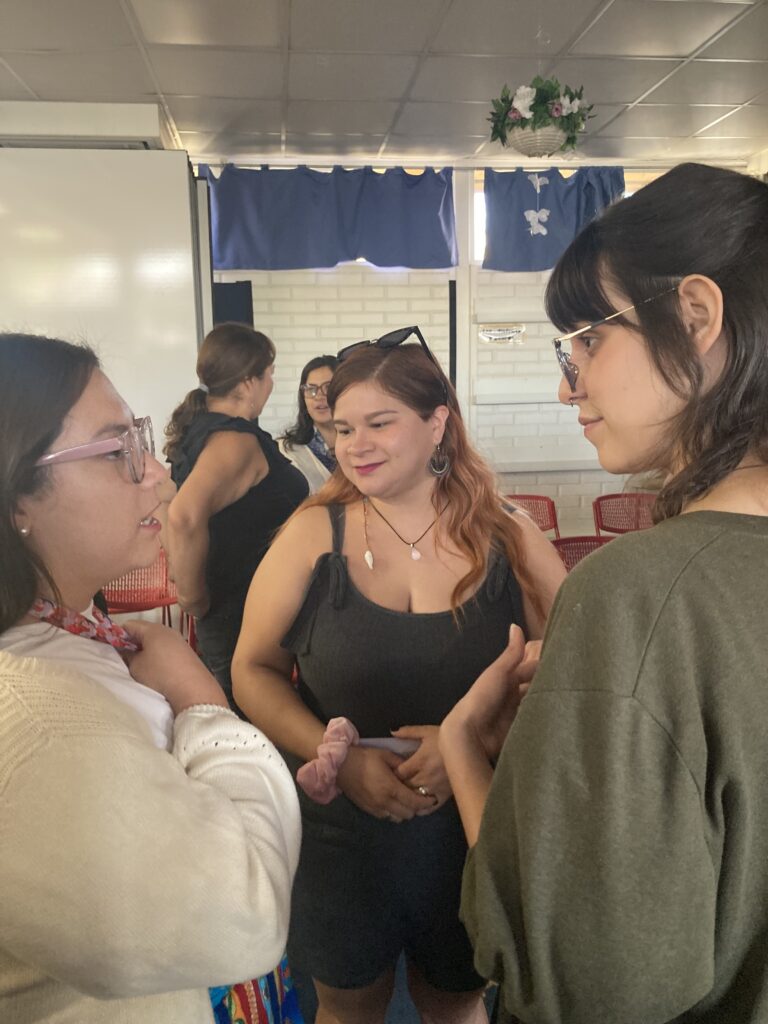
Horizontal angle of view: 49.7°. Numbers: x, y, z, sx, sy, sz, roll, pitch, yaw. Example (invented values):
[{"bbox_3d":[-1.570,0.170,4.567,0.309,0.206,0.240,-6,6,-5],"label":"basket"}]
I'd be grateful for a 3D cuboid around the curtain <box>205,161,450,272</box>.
[{"bbox_3d":[-0.333,-1.880,5.320,1.641,0.650,0.080,-2,9,-7],"label":"curtain"}]

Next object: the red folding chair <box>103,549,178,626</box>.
[{"bbox_3d":[-1.107,0.598,3.552,0.480,0.800,0.520,-1,9,0],"label":"red folding chair"}]

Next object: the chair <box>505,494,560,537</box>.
[{"bbox_3d":[0.860,0.318,5.035,0.480,0.800,0.520,-3,9,-12],"label":"chair"}]

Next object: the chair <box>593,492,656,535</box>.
[{"bbox_3d":[1.559,0.309,4.986,0.480,0.800,0.520,-3,9,-12],"label":"chair"}]

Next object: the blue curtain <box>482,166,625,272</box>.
[{"bbox_3d":[1.128,-1.940,5.499,0.967,0.665,0.080,-2,9,-7],"label":"blue curtain"}]

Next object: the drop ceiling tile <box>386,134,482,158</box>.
[{"bbox_3d":[0.307,-2.289,5.175,0.605,0.020,0.493,-2,9,-7],"label":"drop ceiling tile"}]

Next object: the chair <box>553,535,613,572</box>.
[{"bbox_3d":[1.036,0.525,3.680,0.480,0.800,0.520,-4,9,-17],"label":"chair"}]

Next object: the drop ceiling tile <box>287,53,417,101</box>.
[{"bbox_3d":[-0.160,-2.091,3.972,0.605,0.020,0.605,-2,9,-7],"label":"drop ceiling tile"}]

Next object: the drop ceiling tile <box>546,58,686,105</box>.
[{"bbox_3d":[1.065,-2.144,4.122,0.605,0.020,0.605,-2,9,-7],"label":"drop ceiling tile"}]

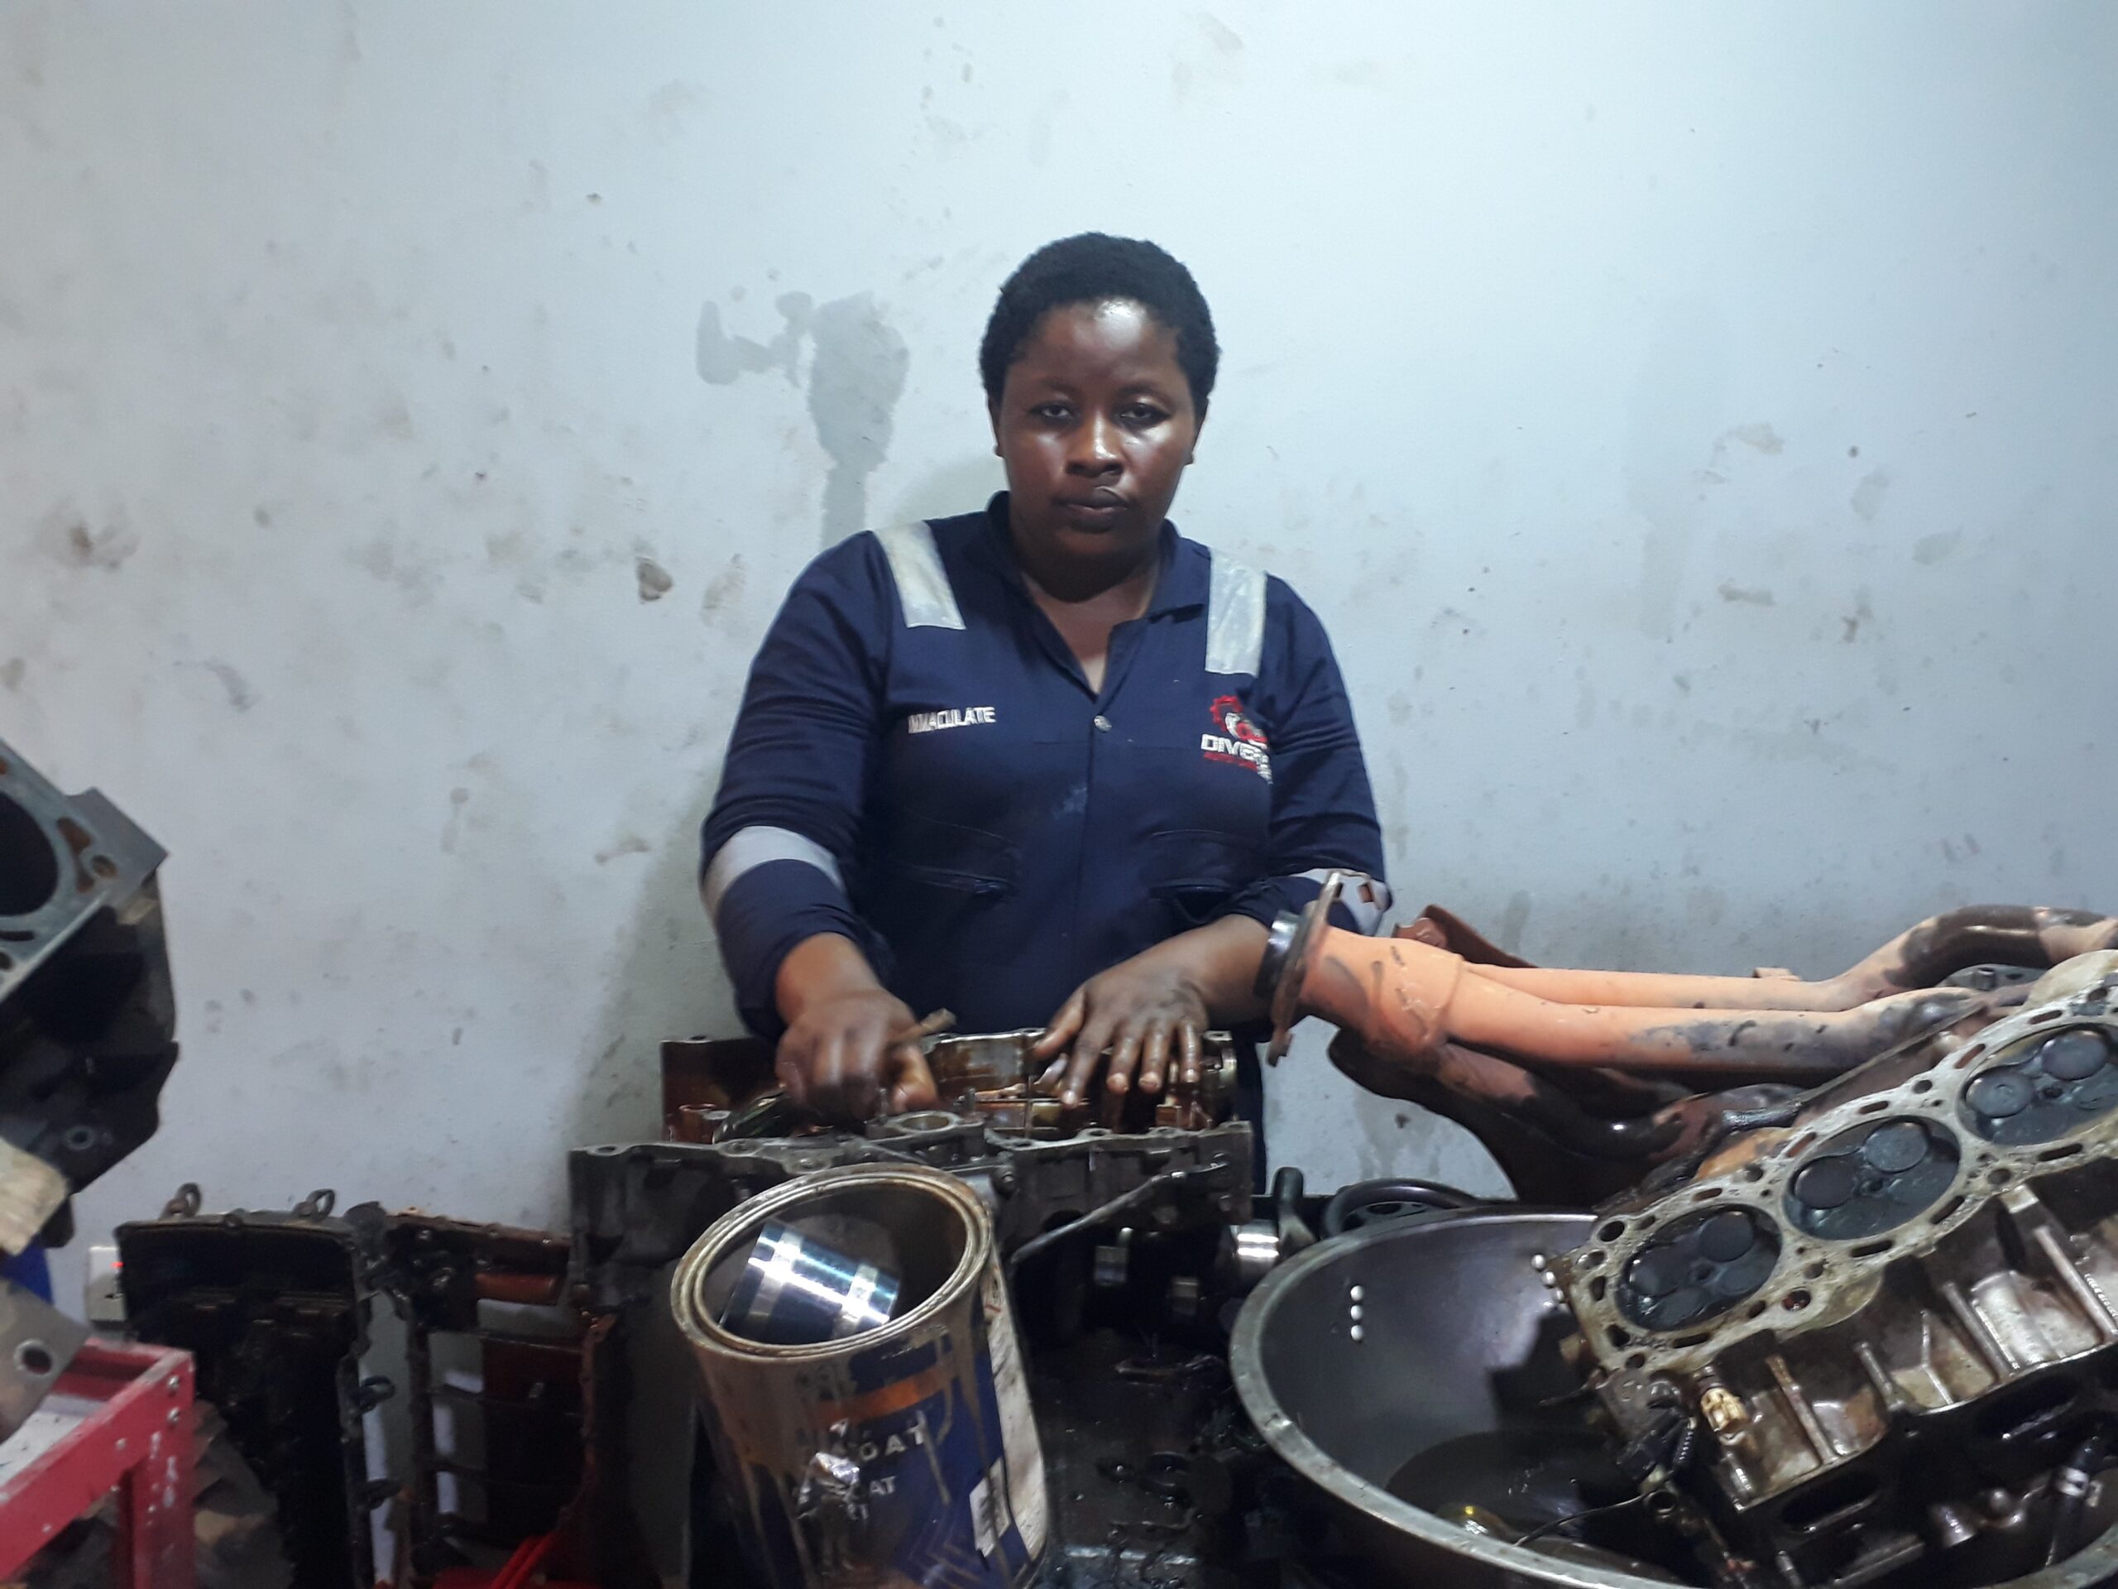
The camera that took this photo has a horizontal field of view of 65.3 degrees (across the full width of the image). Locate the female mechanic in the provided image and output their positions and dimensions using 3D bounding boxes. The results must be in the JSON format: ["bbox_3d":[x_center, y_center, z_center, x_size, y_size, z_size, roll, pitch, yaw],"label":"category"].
[{"bbox_3d":[-0.012,0.355,1.365,0.550,1.580,0.460,0,2,-12],"label":"female mechanic"}]

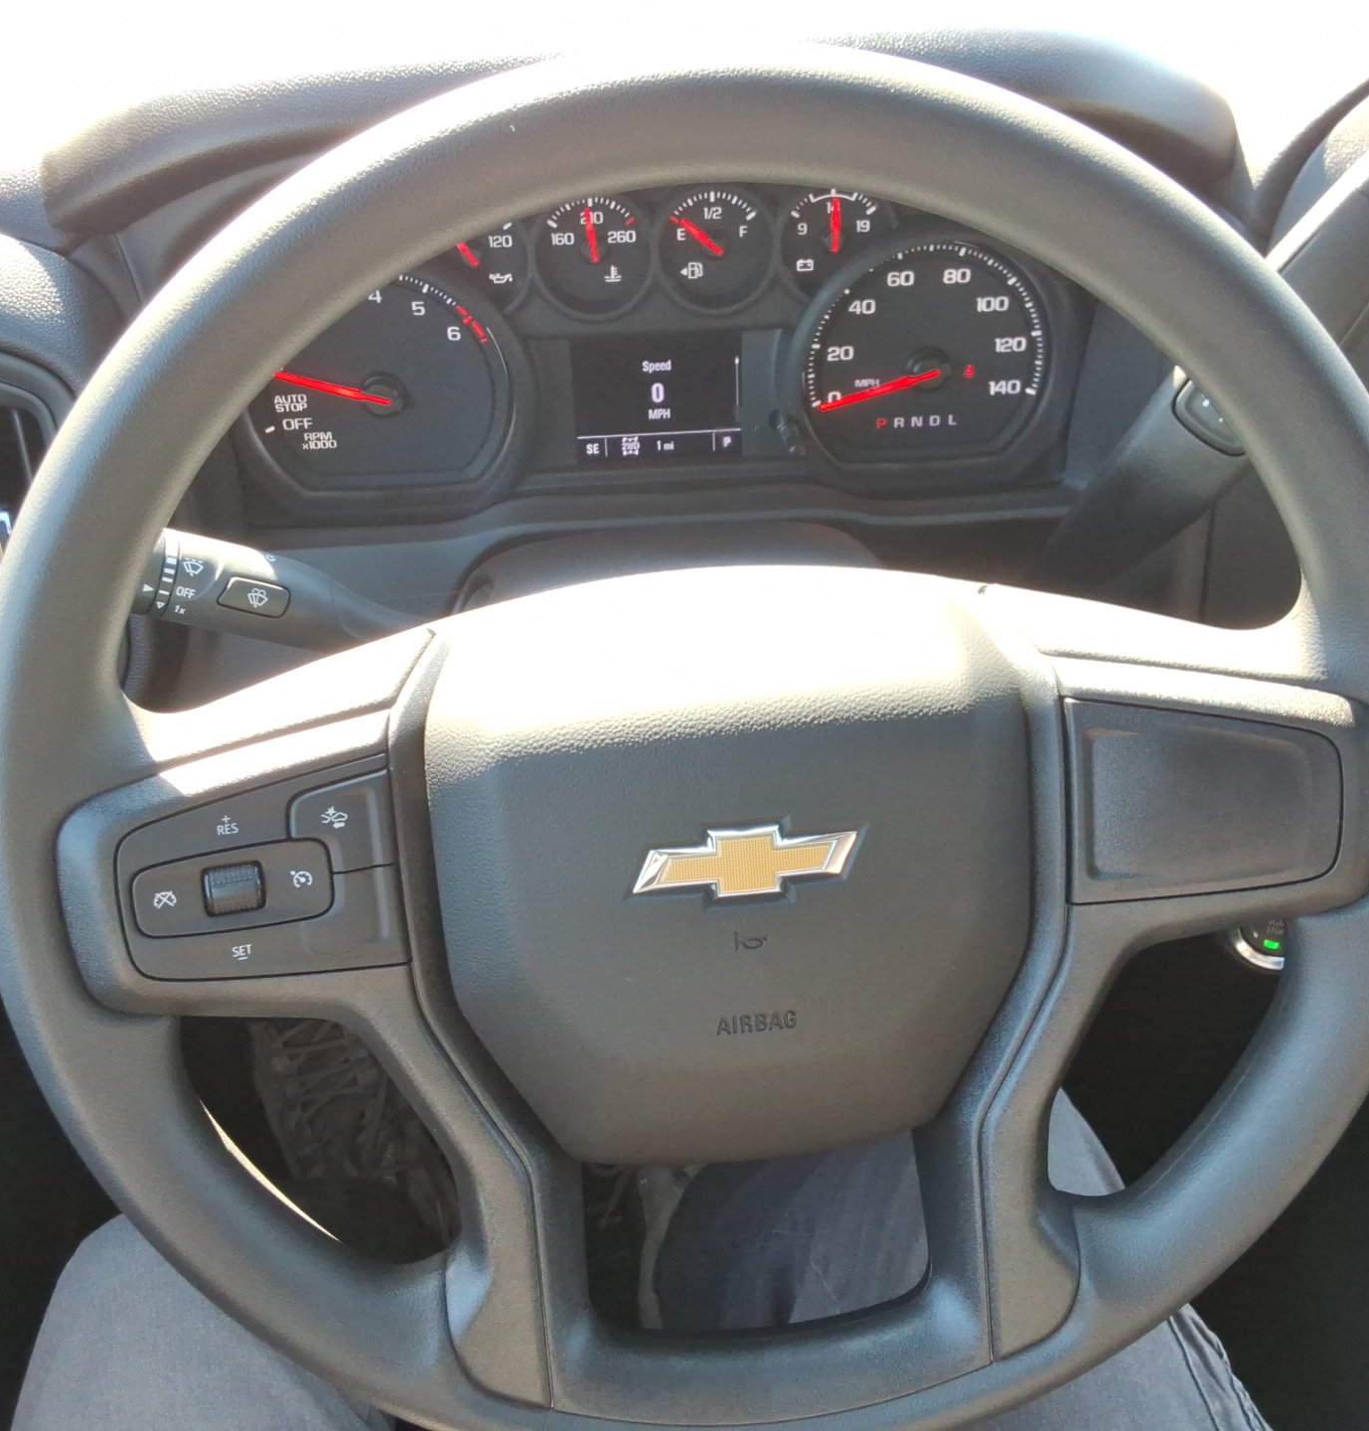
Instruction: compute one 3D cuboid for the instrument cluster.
[{"bbox_3d":[-0.009,-0.147,0.621,0.338,0.129,0.055,-4,28,-3],"label":"instrument cluster"}]

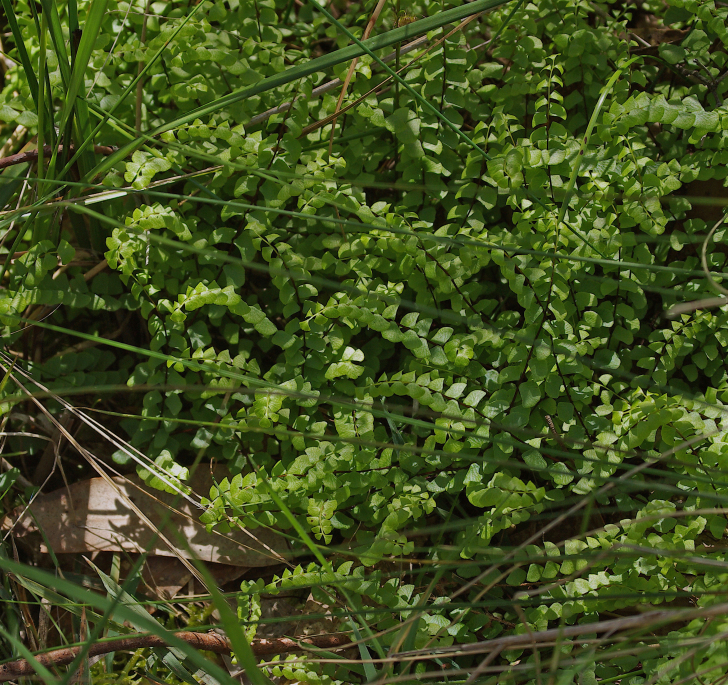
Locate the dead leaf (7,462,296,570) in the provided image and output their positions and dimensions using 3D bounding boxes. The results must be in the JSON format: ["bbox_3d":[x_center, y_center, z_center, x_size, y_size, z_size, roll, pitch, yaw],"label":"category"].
[{"bbox_3d":[-0.094,0.075,1.480,0.126,0.014,0.052,2,50,2],"label":"dead leaf"}]

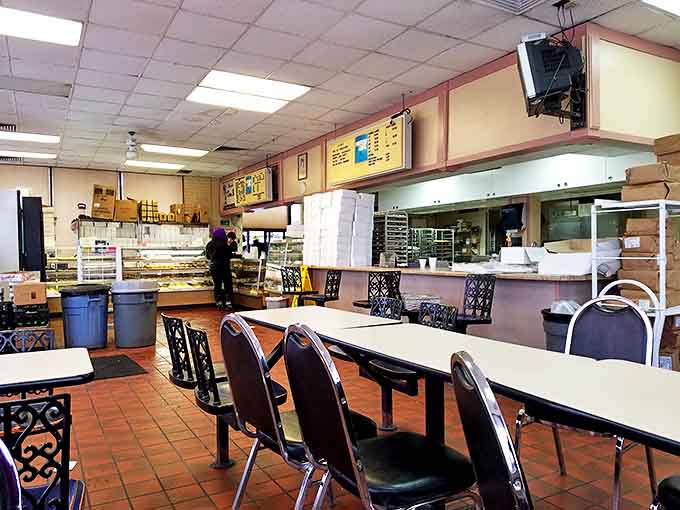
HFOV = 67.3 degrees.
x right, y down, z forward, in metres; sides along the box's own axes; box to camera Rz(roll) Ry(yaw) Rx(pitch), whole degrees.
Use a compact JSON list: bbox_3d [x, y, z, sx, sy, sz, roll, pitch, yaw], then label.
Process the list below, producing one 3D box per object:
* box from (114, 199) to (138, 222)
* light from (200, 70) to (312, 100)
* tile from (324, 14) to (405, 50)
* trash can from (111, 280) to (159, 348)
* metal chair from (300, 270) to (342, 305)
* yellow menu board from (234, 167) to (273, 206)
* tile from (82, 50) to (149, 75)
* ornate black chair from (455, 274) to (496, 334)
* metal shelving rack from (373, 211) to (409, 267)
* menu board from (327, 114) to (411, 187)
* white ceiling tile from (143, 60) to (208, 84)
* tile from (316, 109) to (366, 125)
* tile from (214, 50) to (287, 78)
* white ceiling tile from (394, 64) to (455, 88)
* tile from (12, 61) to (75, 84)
[{"bbox_3d":[-4.822,-0.990,11.546,0.460,0.460,0.400,-1,0,-30],"label":"box"},{"bbox_3d":[-0.975,-1.959,5.953,1.200,0.060,0.600,-1,0,-31],"label":"light"},{"bbox_3d":[0.210,-1.967,4.549,0.610,0.020,0.610,-1,0,-31],"label":"tile"},{"bbox_3d":[-2.519,0.721,6.310,0.550,0.760,0.550,-1,1,-30],"label":"trash can"},{"bbox_3d":[-0.233,0.649,7.157,0.430,0.850,0.420,-1,0,-31],"label":"metal chair"},{"bbox_3d":[-1.844,-1.377,10.776,0.120,0.650,1.900,-1,0,-31],"label":"yellow menu board"},{"bbox_3d":[-2.292,-1.956,5.194,0.610,0.022,0.610,-1,1,-30],"label":"tile"},{"bbox_3d":[1.210,0.640,5.040,0.500,0.870,0.420,-1,0,-26],"label":"ornate black chair"},{"bbox_3d":[0.828,0.160,8.773,0.480,1.760,0.580,-1,1,-30],"label":"metal shelving rack"},{"bbox_3d":[0.346,-1.389,7.087,0.120,0.670,1.950,-1,0,-31],"label":"menu board"},{"bbox_3d":[-1.765,-1.960,5.489,0.605,0.020,0.605,-1,1,-30],"label":"white ceiling tile"},{"bbox_3d":[0.031,-1.994,7.262,0.610,0.022,0.610,-1,1,-30],"label":"tile"},{"bbox_3d":[-0.931,-1.970,5.284,0.610,0.022,0.610,-1,1,-30],"label":"tile"},{"bbox_3d":[0.955,-1.990,5.666,0.605,0.020,0.605,-1,1,-30],"label":"white ceiling tile"},{"bbox_3d":[-3.127,-1.950,5.412,0.610,0.022,0.610,-1,1,-30],"label":"tile"}]

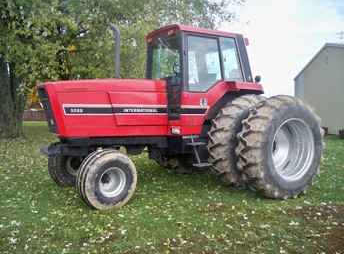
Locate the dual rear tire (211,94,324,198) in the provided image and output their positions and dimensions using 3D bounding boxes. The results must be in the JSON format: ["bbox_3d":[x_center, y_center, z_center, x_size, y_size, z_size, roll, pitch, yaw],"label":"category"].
[{"bbox_3d":[1.701,0.346,6.281,1.790,1.790,1.224,-2,4,-32],"label":"dual rear tire"}]

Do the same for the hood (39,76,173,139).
[{"bbox_3d":[-1.157,-0.363,6.074,2.132,1.000,0.775,-2,4,-32],"label":"hood"}]

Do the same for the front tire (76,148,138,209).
[{"bbox_3d":[-0.948,0.804,5.220,0.954,0.954,0.342,-3,5,-42],"label":"front tire"}]

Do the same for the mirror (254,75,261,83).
[{"bbox_3d":[1.653,-0.932,6.688,0.102,0.153,0.122,-2,4,-32],"label":"mirror"}]

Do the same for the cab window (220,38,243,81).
[{"bbox_3d":[1.114,-1.276,6.574,0.581,0.796,0.061,-2,4,-32],"label":"cab window"}]

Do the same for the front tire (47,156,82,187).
[{"bbox_3d":[-1.891,0.704,6.751,0.954,0.954,0.342,-3,5,-42],"label":"front tire"}]

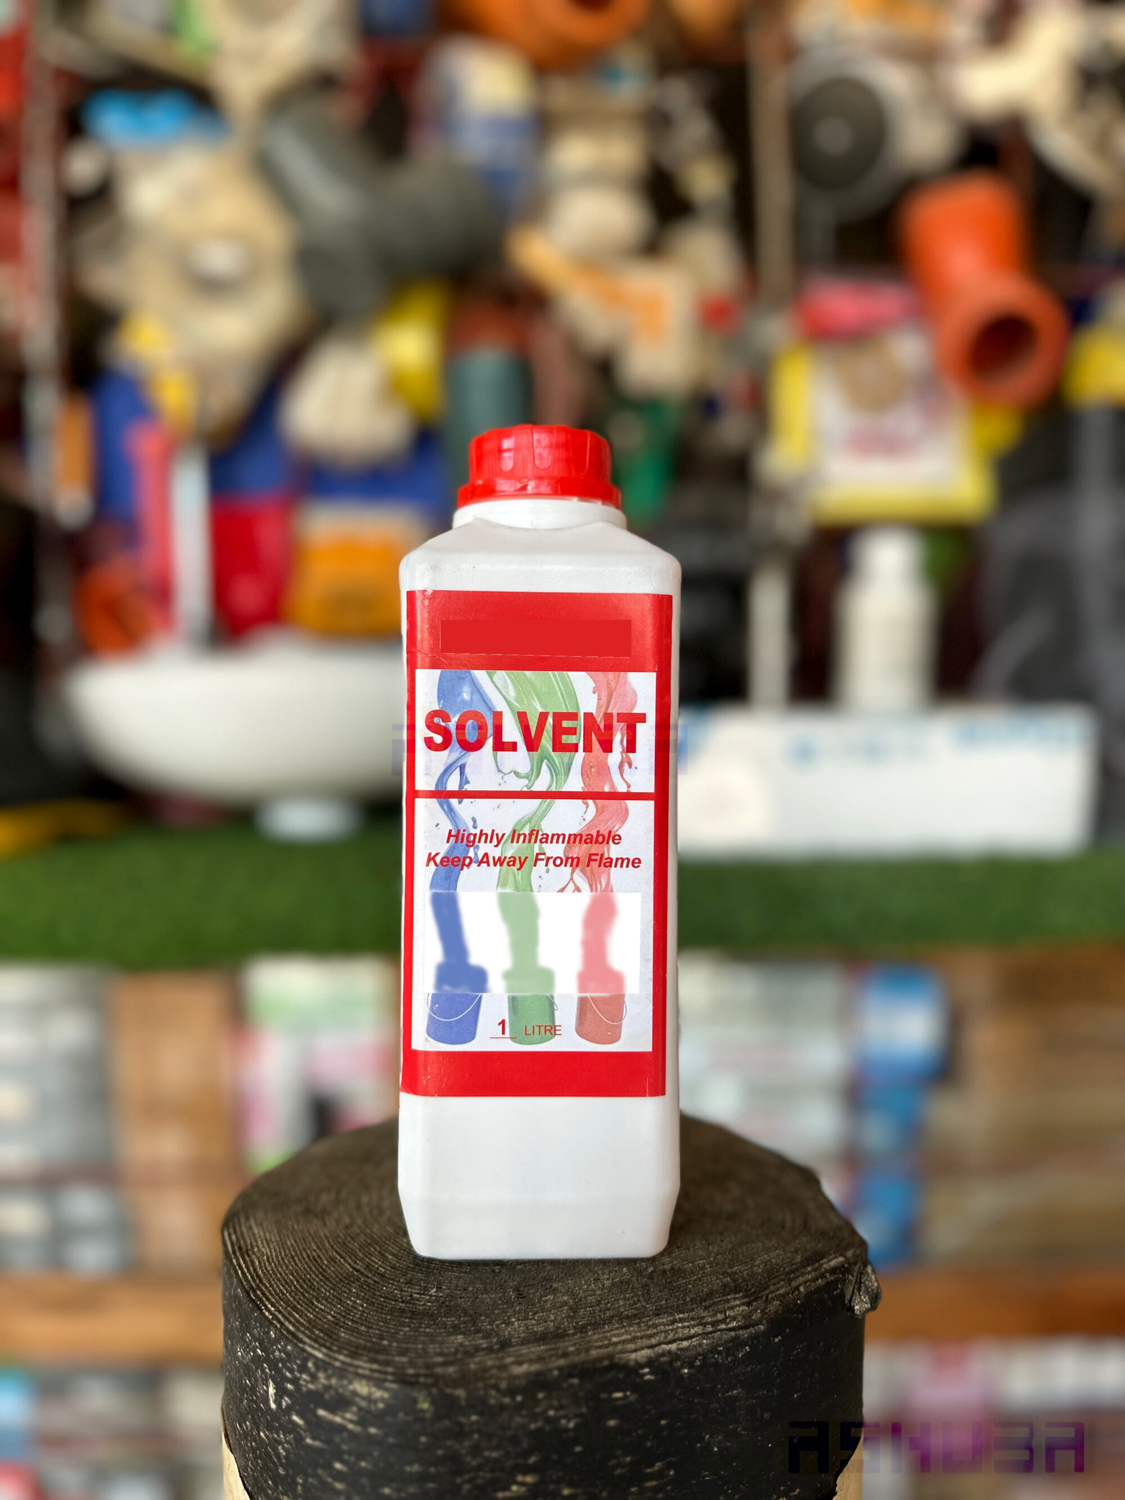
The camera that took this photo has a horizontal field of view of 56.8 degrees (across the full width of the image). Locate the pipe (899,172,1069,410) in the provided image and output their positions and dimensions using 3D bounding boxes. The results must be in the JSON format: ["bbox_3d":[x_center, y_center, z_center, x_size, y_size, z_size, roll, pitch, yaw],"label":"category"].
[{"bbox_3d":[0.412,-0.443,1.030,0.128,0.205,0.172,0,1,-2],"label":"pipe"}]

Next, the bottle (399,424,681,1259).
[{"bbox_3d":[-0.007,0.023,0.323,0.078,0.234,0.078,0,1,-1],"label":"bottle"}]

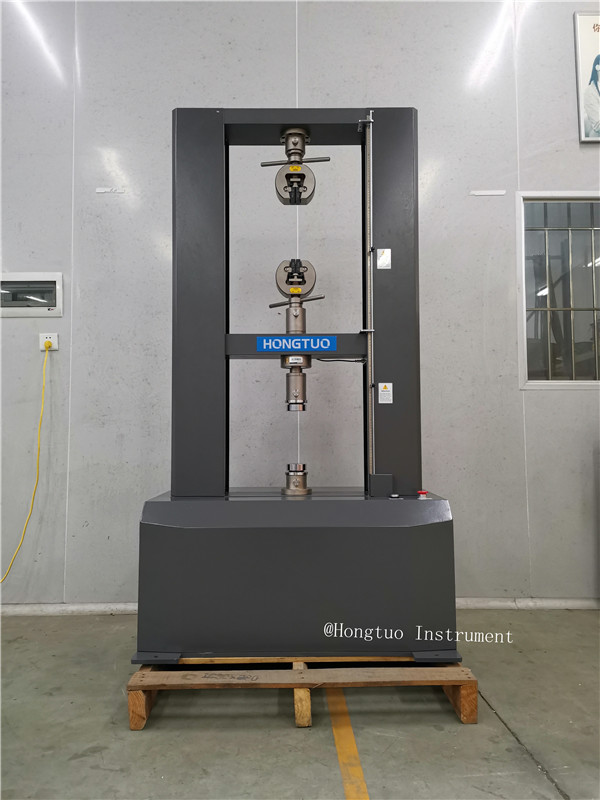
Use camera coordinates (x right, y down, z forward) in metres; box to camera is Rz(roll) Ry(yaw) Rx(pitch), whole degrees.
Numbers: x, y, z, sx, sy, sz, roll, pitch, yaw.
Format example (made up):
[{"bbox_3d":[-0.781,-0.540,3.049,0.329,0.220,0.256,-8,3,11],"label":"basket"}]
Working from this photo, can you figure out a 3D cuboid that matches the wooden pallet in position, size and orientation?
[{"bbox_3d":[0.005,0.899,2.131,1.000,0.125,0.820,0,-3,-1],"label":"wooden pallet"}]

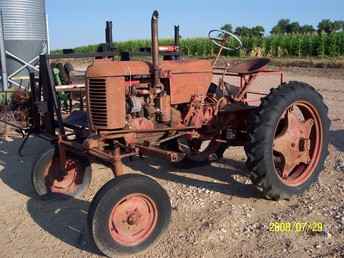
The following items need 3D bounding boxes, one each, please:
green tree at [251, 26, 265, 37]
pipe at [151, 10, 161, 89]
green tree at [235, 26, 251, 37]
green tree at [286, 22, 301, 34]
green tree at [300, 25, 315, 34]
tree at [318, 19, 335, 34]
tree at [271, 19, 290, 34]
[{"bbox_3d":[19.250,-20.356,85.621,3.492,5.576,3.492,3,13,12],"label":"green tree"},{"bbox_3d":[-0.160,-0.777,3.730,0.085,0.760,0.080,-2,13,0],"label":"pipe"},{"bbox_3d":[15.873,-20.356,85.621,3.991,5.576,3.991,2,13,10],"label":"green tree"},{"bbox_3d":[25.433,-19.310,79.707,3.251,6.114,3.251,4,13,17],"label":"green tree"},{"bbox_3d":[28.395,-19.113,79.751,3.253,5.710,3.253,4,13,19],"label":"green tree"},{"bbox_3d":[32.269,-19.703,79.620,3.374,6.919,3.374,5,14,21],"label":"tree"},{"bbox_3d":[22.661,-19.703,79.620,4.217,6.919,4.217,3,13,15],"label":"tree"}]

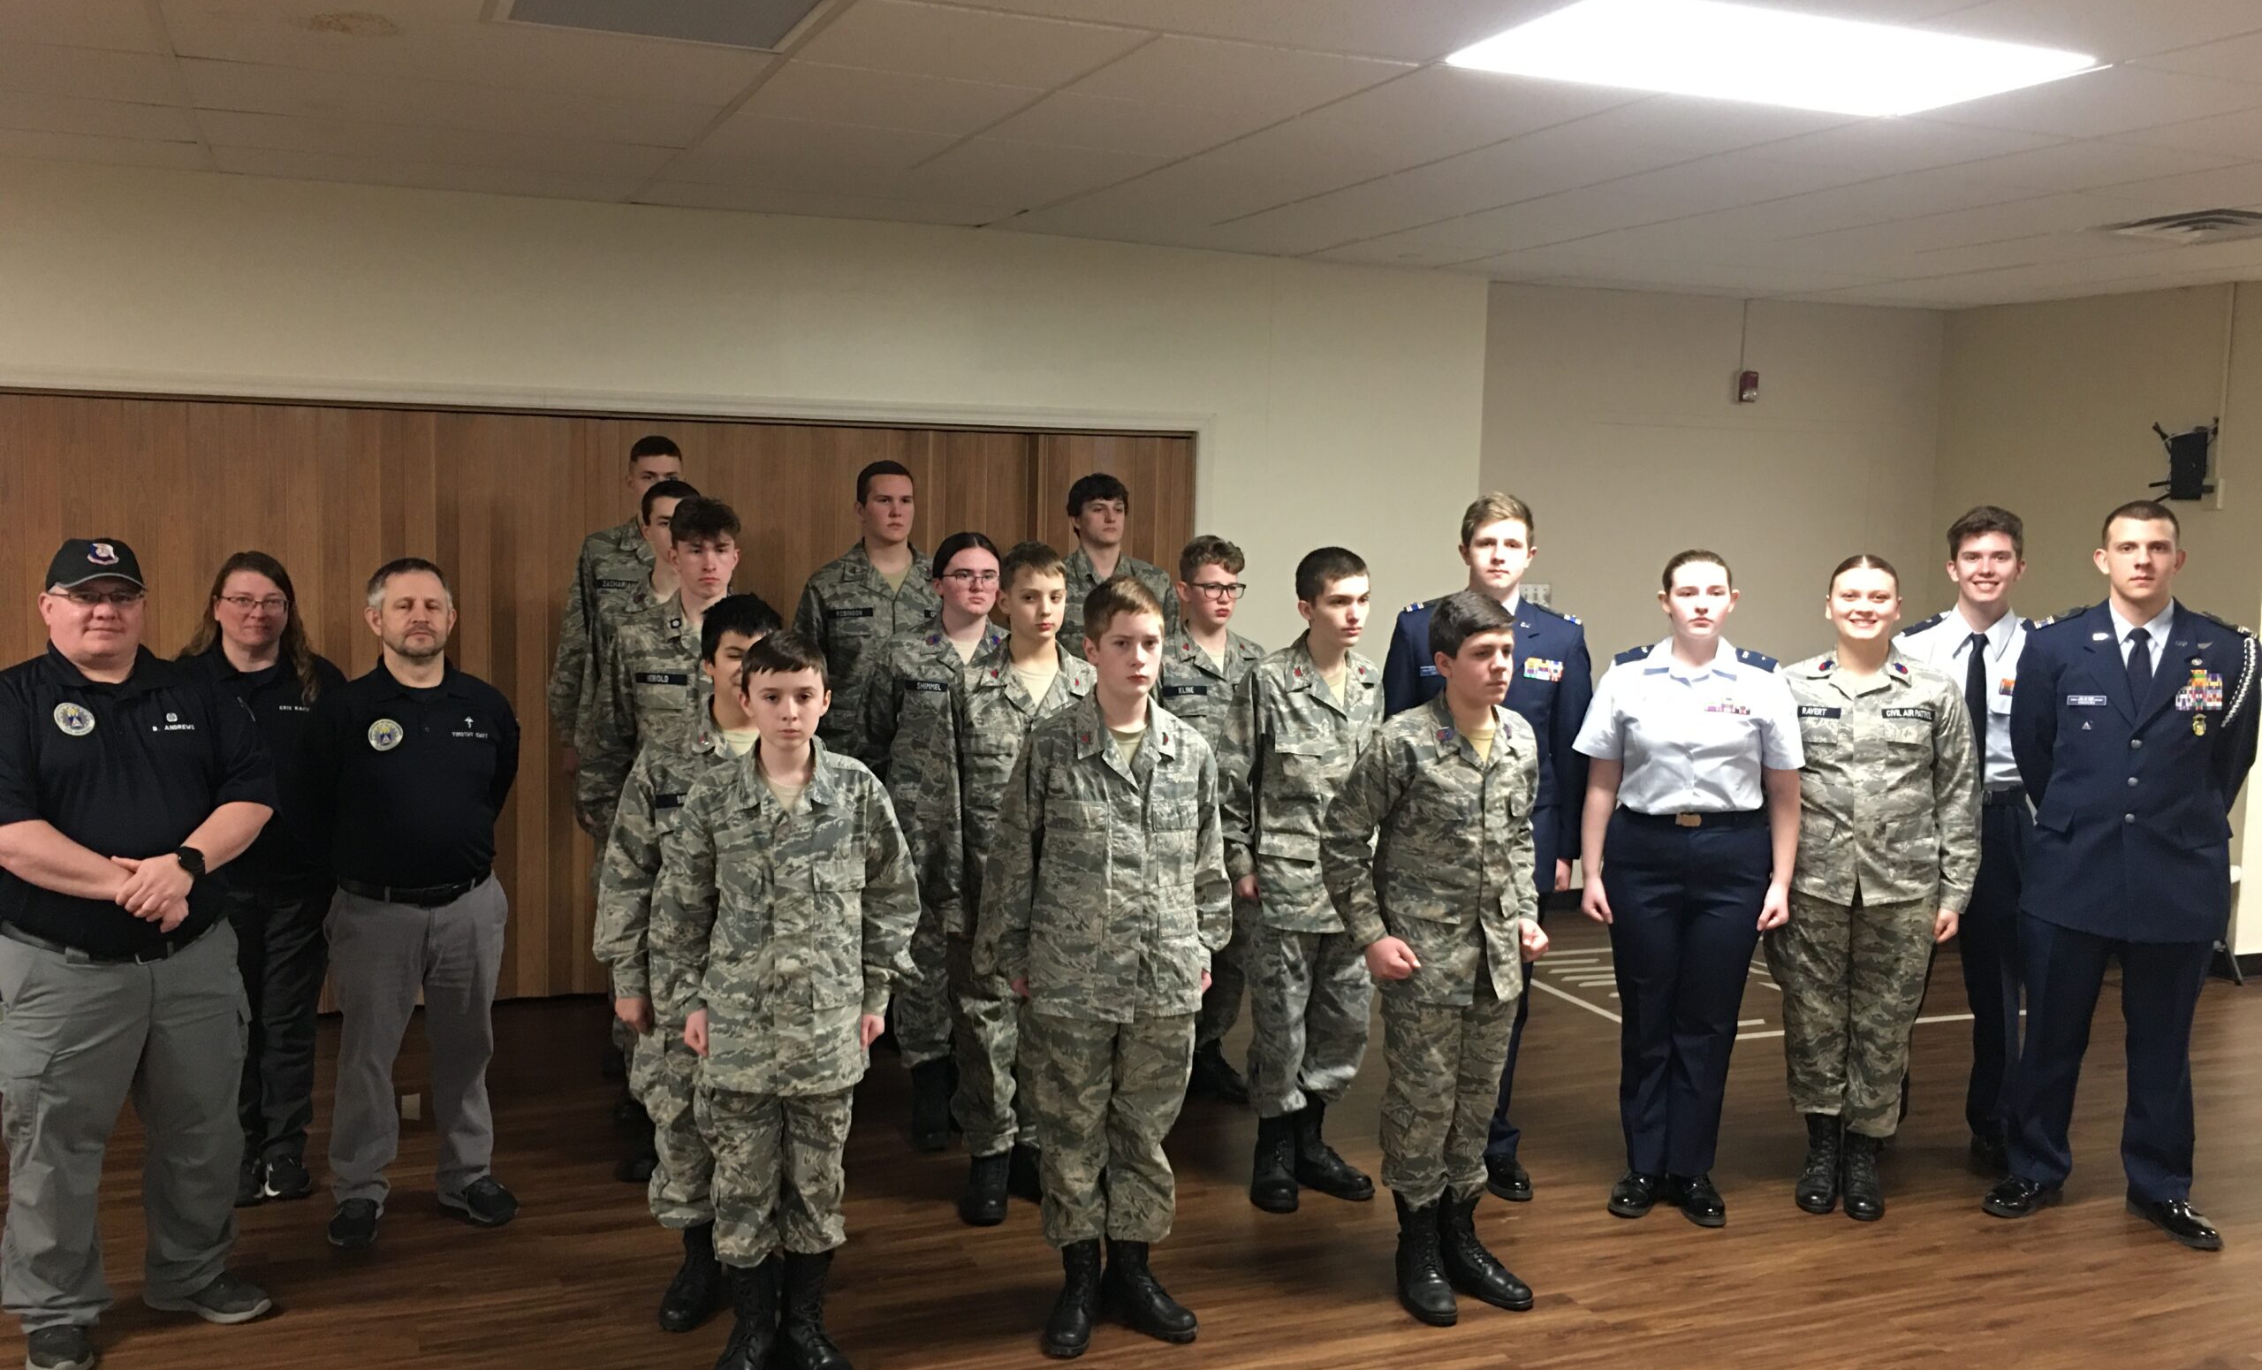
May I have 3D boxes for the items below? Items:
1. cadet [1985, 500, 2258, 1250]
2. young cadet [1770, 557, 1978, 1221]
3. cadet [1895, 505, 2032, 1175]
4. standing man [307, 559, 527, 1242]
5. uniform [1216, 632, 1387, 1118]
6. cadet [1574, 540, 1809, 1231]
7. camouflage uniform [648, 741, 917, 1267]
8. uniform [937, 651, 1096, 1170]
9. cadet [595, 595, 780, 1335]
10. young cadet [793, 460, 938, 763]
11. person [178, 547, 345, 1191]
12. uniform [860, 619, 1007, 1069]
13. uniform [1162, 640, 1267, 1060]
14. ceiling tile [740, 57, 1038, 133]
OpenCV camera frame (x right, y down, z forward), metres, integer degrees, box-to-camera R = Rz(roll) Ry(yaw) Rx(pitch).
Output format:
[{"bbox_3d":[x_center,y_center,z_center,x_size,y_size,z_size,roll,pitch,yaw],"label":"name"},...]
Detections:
[{"bbox_3d":[2.486,0.450,4.793,0.600,1.810,0.400,4,6,24],"label":"cadet"},{"bbox_3d":[1.848,0.503,4.764,0.530,1.646,0.300,3,6,20],"label":"young cadet"},{"bbox_3d":[2.304,0.419,5.049,0.500,1.774,0.300,3,6,22],"label":"cadet"},{"bbox_3d":[-1.696,0.495,4.496,0.490,1.600,0.380,-1,6,-24],"label":"standing man"},{"bbox_3d":[0.436,0.489,4.818,0.480,1.247,0.290,-2,7,-23],"label":"uniform"},{"bbox_3d":[1.383,0.496,4.717,0.540,1.653,0.300,3,6,17],"label":"cadet"},{"bbox_3d":[-0.686,0.632,3.724,0.530,1.060,0.300,-1,6,-18],"label":"camouflage uniform"},{"bbox_3d":[-0.277,0.536,4.749,0.450,1.285,0.290,-1,6,-22],"label":"uniform"},{"bbox_3d":[-0.888,0.582,4.032,0.500,1.538,0.320,-1,6,-19],"label":"cadet"},{"bbox_3d":[-0.752,0.270,5.619,0.530,1.850,0.330,-1,6,-22],"label":"young cadet"},{"bbox_3d":[-2.140,0.466,4.668,0.470,1.590,0.320,-1,7,-24],"label":"person"},{"bbox_3d":[-0.472,0.444,5.194,0.480,1.255,0.320,-1,6,-25],"label":"uniform"},{"bbox_3d":[0.222,0.453,5.564,0.480,1.267,0.290,-2,7,-23],"label":"uniform"},{"bbox_3d":[-0.584,-1.398,4.516,0.614,0.020,0.614,-1,6,-23],"label":"ceiling tile"}]

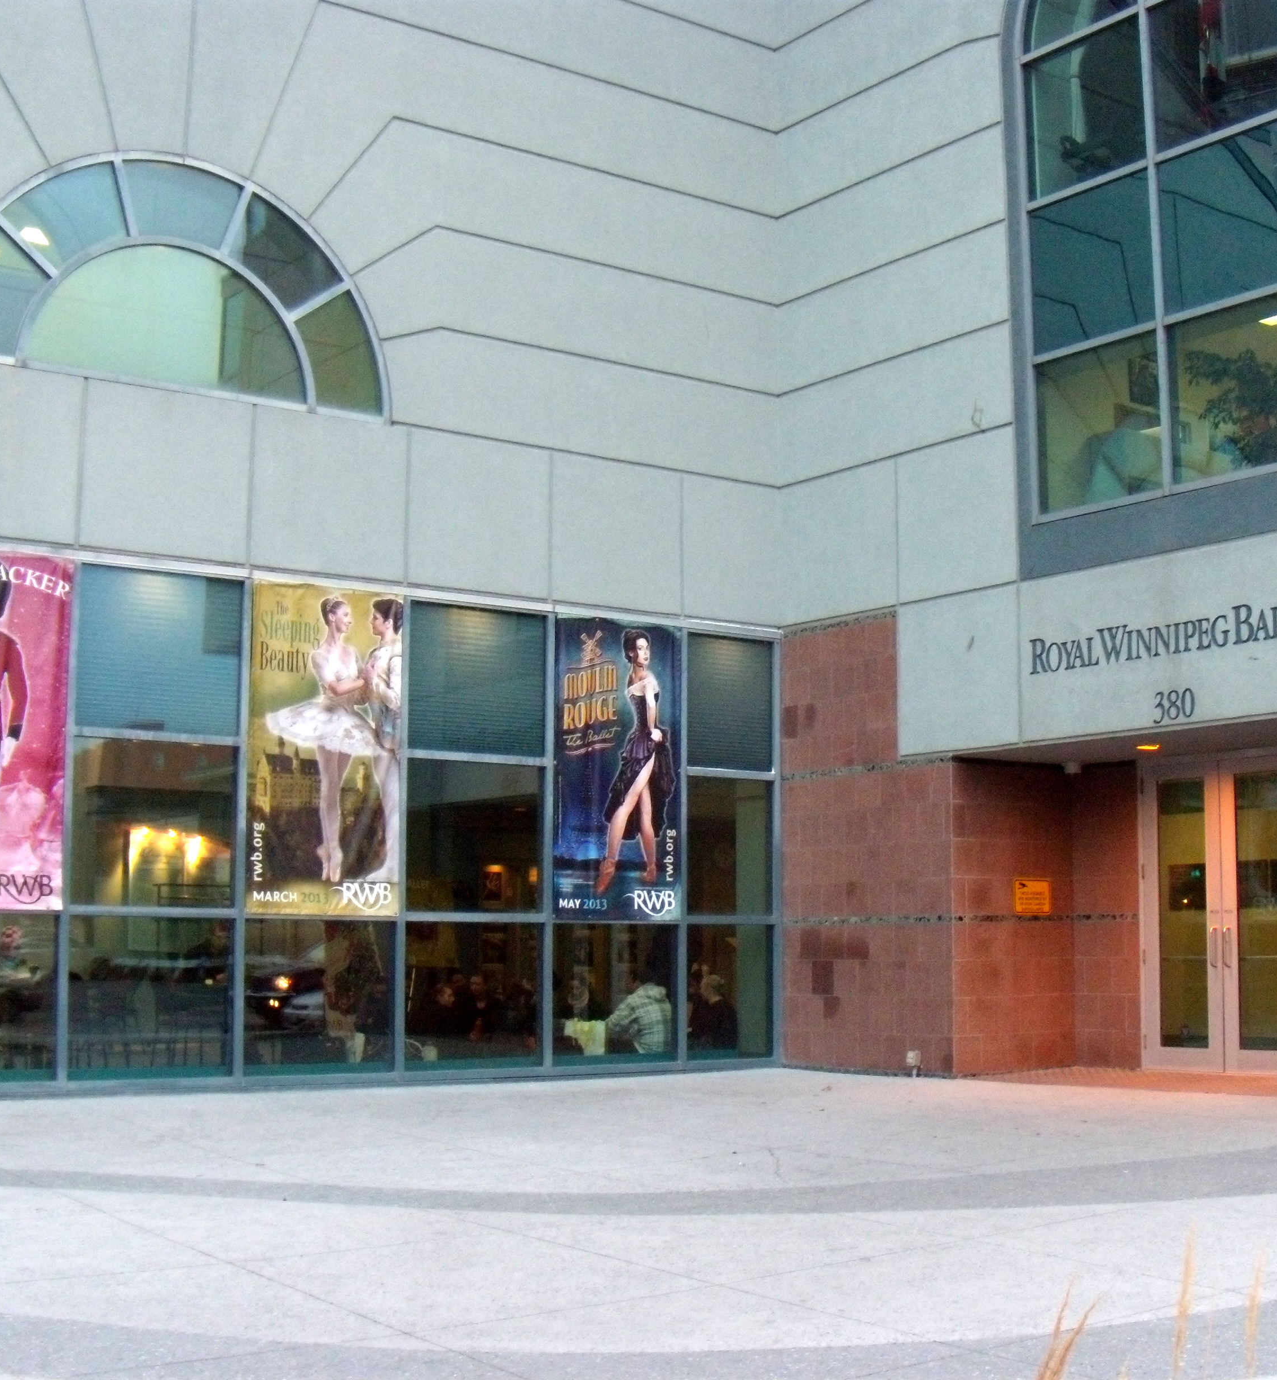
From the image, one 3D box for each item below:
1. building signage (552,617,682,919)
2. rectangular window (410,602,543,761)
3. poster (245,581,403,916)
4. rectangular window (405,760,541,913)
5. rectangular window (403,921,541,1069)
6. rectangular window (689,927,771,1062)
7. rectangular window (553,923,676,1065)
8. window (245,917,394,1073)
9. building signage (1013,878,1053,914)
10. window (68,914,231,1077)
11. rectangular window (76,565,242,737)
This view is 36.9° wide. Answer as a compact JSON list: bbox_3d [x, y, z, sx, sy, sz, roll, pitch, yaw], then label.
[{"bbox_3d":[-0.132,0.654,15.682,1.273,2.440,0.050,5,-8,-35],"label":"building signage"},{"bbox_3d":[-1.308,-0.066,15.512,1.215,1.171,0.100,5,-10,-32],"label":"rectangular window"},{"bbox_3d":[-2.281,0.444,14.151,1.239,2.419,0.050,5,-8,-35],"label":"poster"},{"bbox_3d":[-1.310,1.184,15.331,1.200,1.186,0.100,5,-10,-32],"label":"rectangular window"},{"bbox_3d":[-1.267,2.352,14.729,1.231,1.116,0.100,5,-8,-35],"label":"rectangular window"},{"bbox_3d":[0.771,2.559,16.180,0.913,1.127,0.100,5,-8,-35],"label":"rectangular window"},{"bbox_3d":[-0.183,2.462,15.501,1.227,1.121,0.100,5,-8,-35],"label":"rectangular window"},{"bbox_3d":[-2.398,2.303,14.470,1.180,1.134,0.100,5,-10,-32],"label":"window"},{"bbox_3d":[3.260,1.708,15.831,0.380,0.290,0.030,5,-10,-32],"label":"building signage"},{"bbox_3d":[-3.502,2.192,13.775,1.170,1.139,0.100,5,-10,-32],"label":"window"},{"bbox_3d":[-3.515,-0.276,14.120,1.197,1.170,0.100,5,-10,-32],"label":"rectangular window"}]

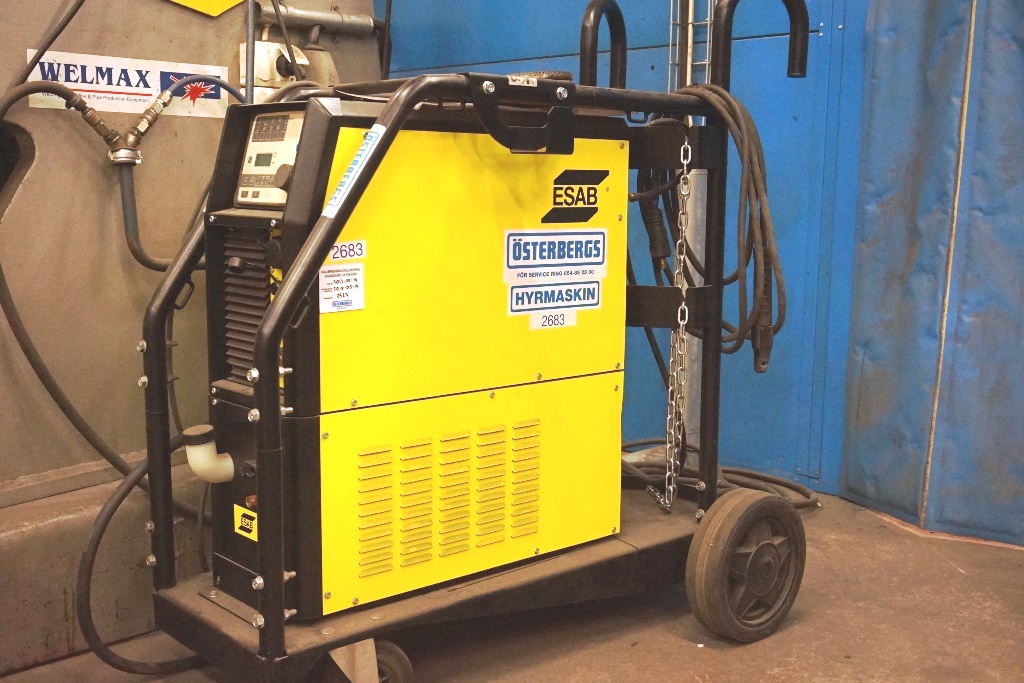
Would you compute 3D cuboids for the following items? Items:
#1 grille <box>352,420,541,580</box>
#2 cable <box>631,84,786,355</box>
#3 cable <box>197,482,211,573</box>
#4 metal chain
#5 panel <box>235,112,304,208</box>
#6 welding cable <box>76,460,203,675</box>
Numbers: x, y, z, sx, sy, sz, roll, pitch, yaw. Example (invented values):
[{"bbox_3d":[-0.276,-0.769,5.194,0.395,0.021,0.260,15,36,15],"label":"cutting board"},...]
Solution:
[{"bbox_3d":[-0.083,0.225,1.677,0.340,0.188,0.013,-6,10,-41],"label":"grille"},{"bbox_3d":[0.349,-0.217,2.024,0.275,0.485,0.170,2,8,10],"label":"cable"},{"bbox_3d":[-0.488,0.294,1.800,0.022,0.145,0.025,-2,8,-15],"label":"cable"},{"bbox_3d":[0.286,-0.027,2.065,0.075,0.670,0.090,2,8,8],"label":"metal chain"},{"bbox_3d":[-0.332,-0.251,1.555,0.028,0.134,0.143,13,-3,-42],"label":"panel"},{"bbox_3d":[-0.579,0.350,1.770,0.190,0.360,0.140,-2,8,-18],"label":"welding cable"}]

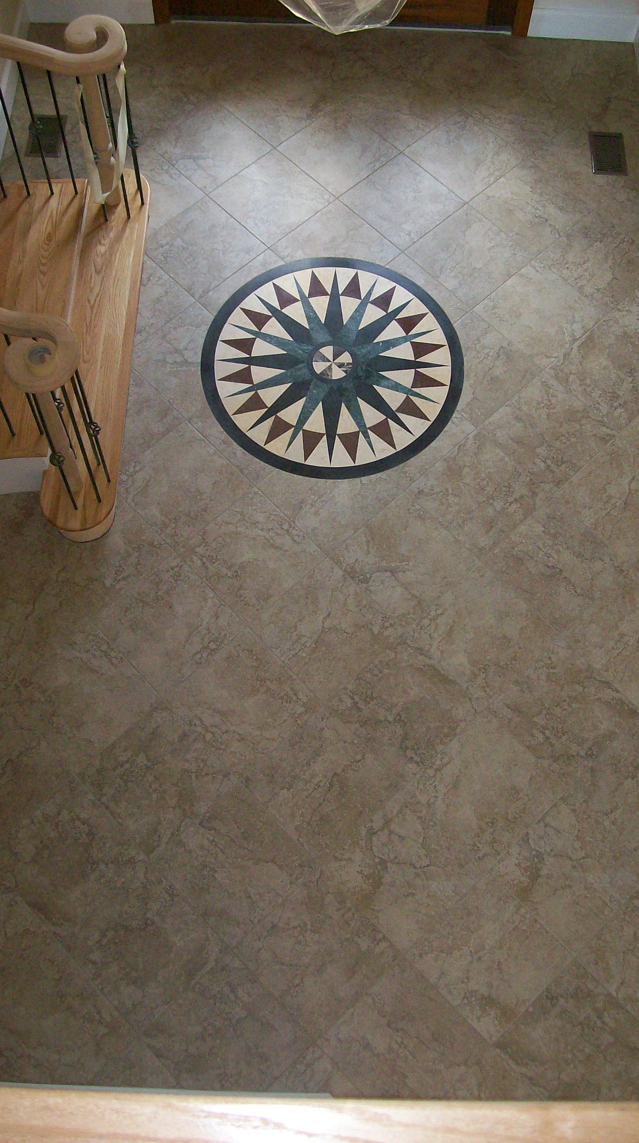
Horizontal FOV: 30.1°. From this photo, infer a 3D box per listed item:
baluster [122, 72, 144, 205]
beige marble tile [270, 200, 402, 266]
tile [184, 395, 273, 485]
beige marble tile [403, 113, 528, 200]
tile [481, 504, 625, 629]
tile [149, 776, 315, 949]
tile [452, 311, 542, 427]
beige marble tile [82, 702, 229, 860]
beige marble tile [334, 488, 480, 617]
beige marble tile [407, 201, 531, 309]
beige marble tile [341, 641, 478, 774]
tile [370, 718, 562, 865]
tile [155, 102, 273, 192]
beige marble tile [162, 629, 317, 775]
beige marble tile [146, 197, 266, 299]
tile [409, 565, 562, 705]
[{"bbox_3d":[-0.818,-1.896,5.190,0.045,0.880,0.045,2,66,0],"label":"baluster"},{"bbox_3d":[0.079,-1.536,5.711,0.457,0.012,0.457,-41,73,-17],"label":"beige marble tile"},{"bbox_3d":[-0.391,-0.569,5.307,0.137,0.012,0.457,-41,73,-17],"label":"tile"},{"bbox_3d":[0.737,-2.092,5.975,0.457,0.012,0.457,-41,73,-17],"label":"beige marble tile"},{"bbox_3d":[1.026,-0.031,5.130,0.457,0.010,0.457,-41,73,-17],"label":"tile"},{"bbox_3d":[-0.318,1.128,4.587,0.457,0.010,0.457,-41,73,-17],"label":"tile"},{"bbox_3d":[0.709,-0.927,5.452,0.457,0.012,0.457,-41,73,-17],"label":"tile"},{"bbox_3d":[-0.639,0.810,4.663,0.457,0.012,0.457,-41,73,-17],"label":"beige marble tile"},{"bbox_3d":[0.364,-0.049,5.117,0.459,0.012,0.459,-41,73,-17],"label":"beige marble tile"},{"bbox_3d":[0.724,-1.513,5.713,0.457,0.012,0.457,-41,73,-17],"label":"beige marble tile"},{"bbox_3d":[0.347,0.551,4.837,0.457,0.012,0.457,-41,73,-17],"label":"beige marble tile"},{"bbox_3d":[0.662,0.858,4.711,0.457,0.012,0.457,-41,73,-17],"label":"tile"},{"bbox_3d":[-0.550,-2.159,6.021,0.459,0.012,0.459,-41,73,-17],"label":"tile"},{"bbox_3d":[-0.307,0.530,4.854,0.459,0.012,0.459,-41,73,-17],"label":"beige marble tile"},{"bbox_3d":[-0.569,-1.570,5.761,0.459,0.012,0.459,-41,73,-17],"label":"beige marble tile"},{"bbox_3d":[0.682,0.261,4.970,0.457,0.012,0.457,-41,73,-17],"label":"tile"}]

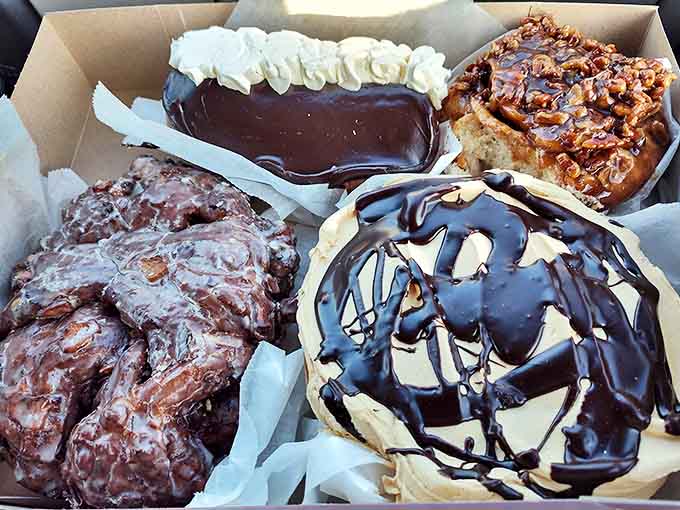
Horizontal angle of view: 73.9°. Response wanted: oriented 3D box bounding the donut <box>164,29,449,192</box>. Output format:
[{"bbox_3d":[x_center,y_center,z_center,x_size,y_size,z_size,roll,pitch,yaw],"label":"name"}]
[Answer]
[{"bbox_3d":[-0.018,-0.086,0.265,0.150,0.054,0.073,6,66,5],"label":"donut"}]

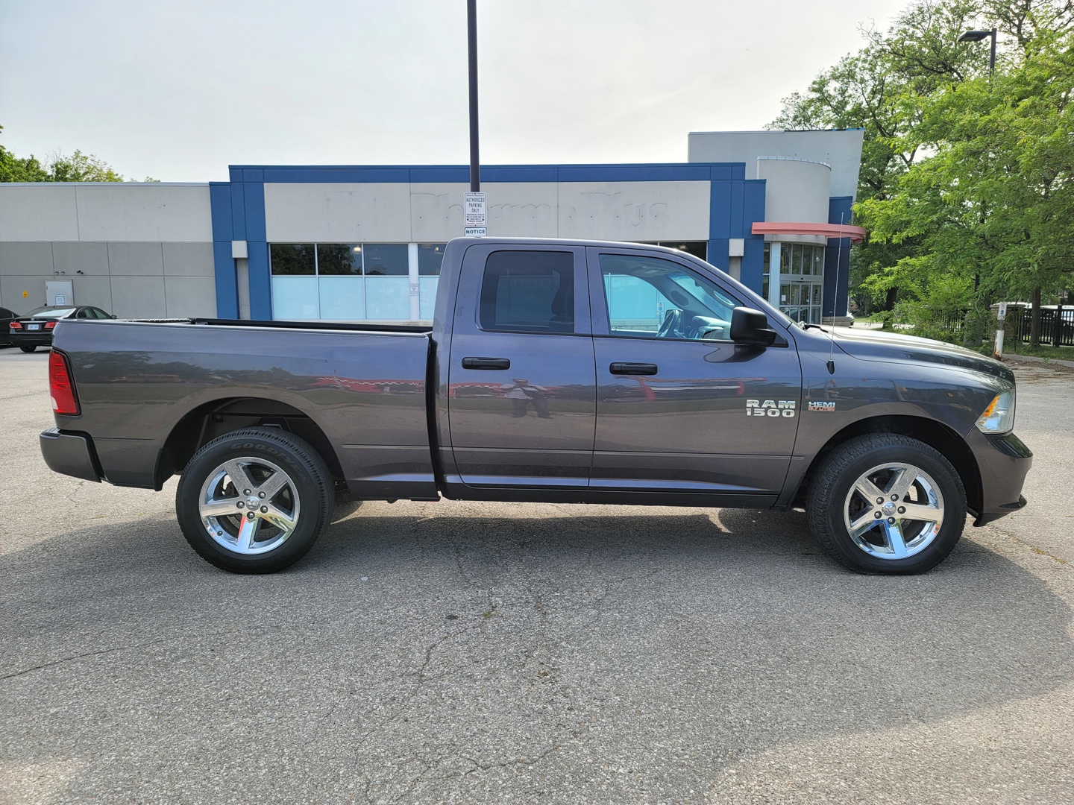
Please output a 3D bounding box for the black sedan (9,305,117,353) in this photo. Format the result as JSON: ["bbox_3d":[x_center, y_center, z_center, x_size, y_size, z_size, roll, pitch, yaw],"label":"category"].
[{"bbox_3d":[-15.227,-2.508,25.876,1.830,1.450,4.860,0,7,0],"label":"black sedan"}]

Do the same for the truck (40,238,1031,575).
[{"bbox_3d":[0.077,-0.111,5.227,5.820,1.950,2.080,0,8,1],"label":"truck"}]

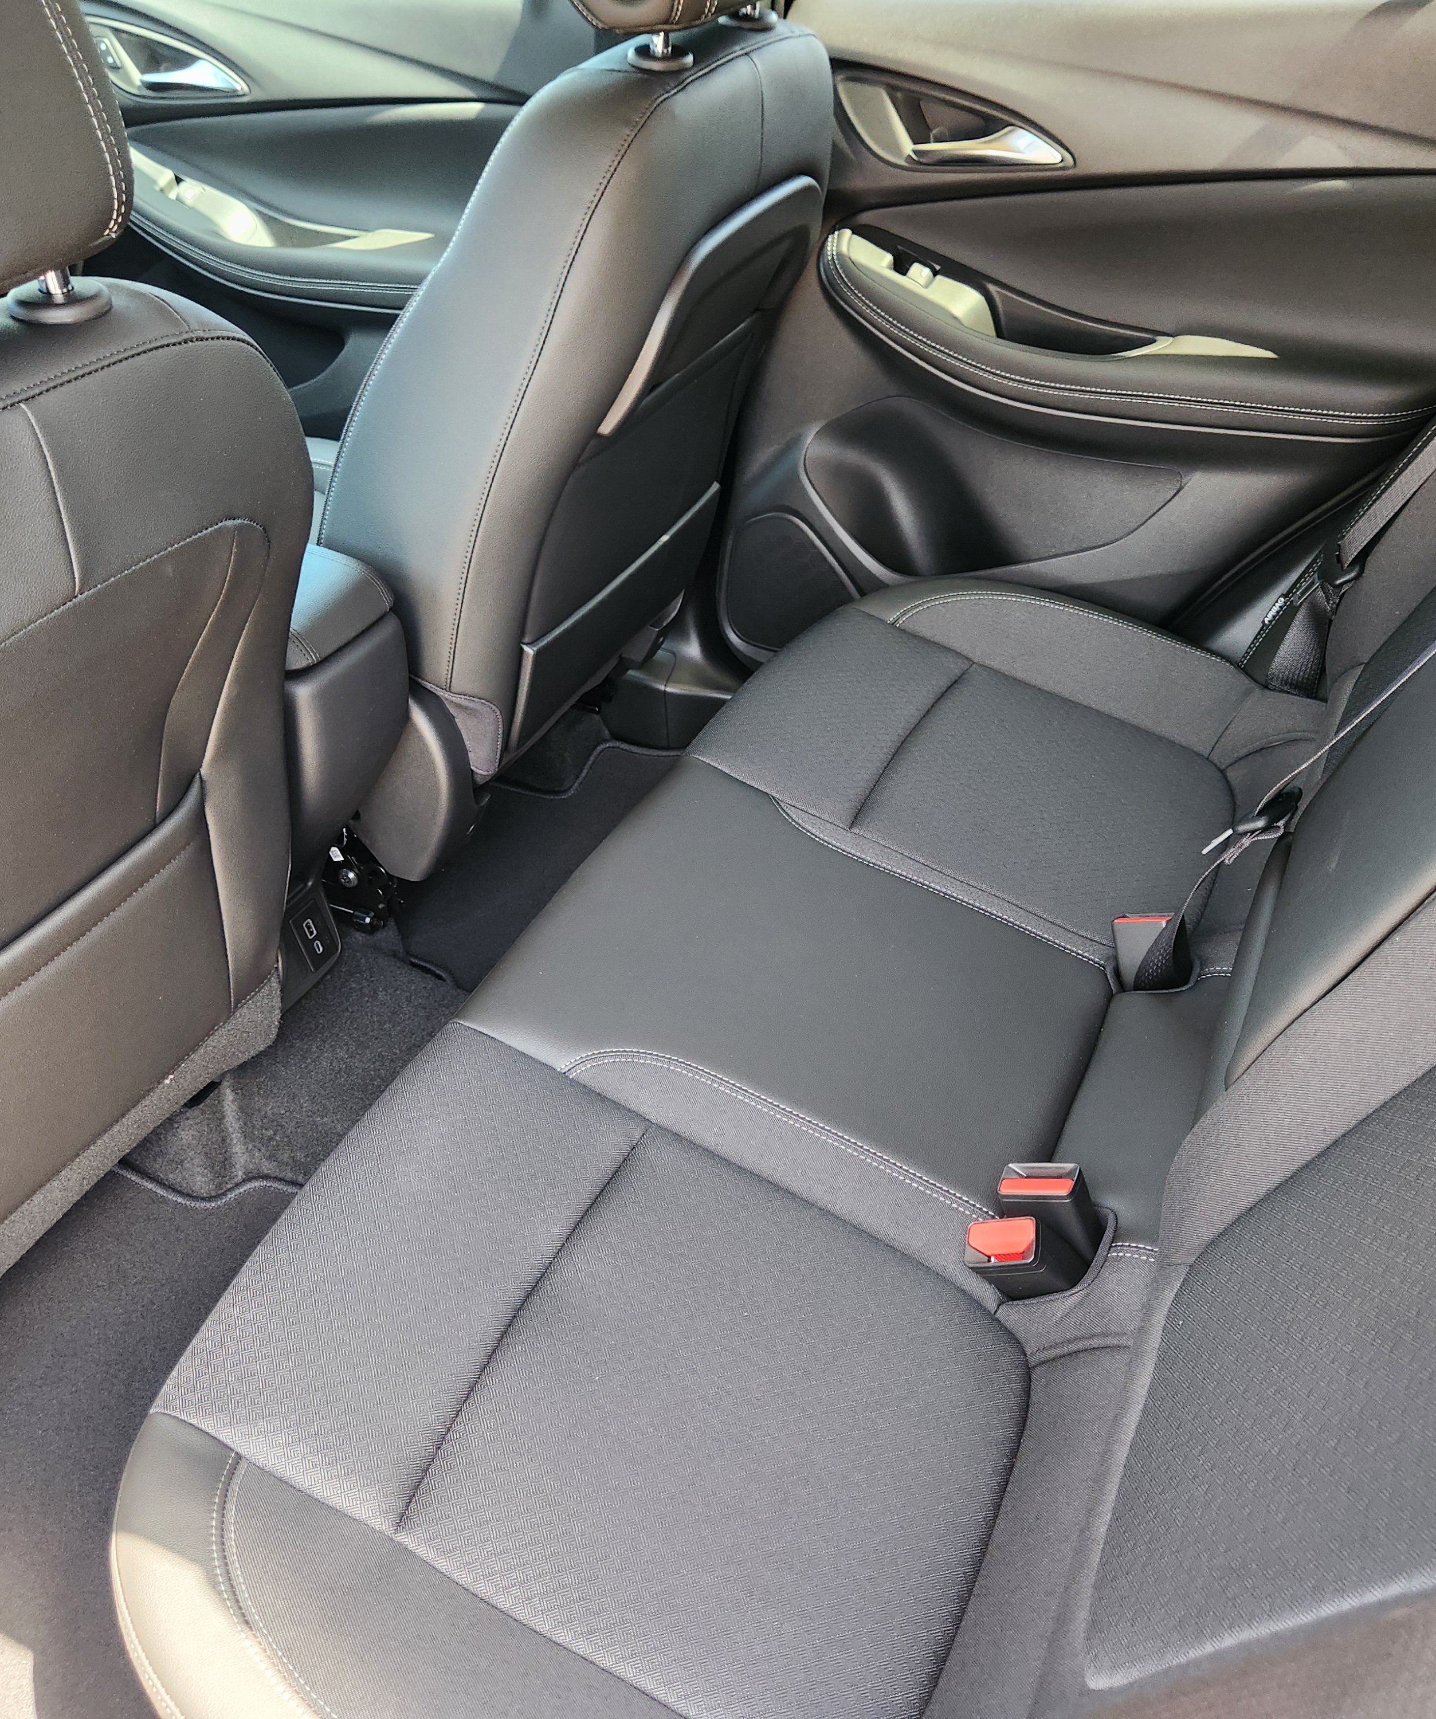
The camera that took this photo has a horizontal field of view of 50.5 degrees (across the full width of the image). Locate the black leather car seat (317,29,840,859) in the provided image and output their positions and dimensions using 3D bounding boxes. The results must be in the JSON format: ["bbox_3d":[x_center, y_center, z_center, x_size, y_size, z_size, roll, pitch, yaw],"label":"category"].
[{"bbox_3d":[-0.127,-0.382,1.319,0.200,0.680,0.490,30,44,7],"label":"black leather car seat"}]

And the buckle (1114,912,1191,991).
[{"bbox_3d":[0.316,0.073,1.105,0.043,0.068,0.026,-4,8,29],"label":"buckle"}]

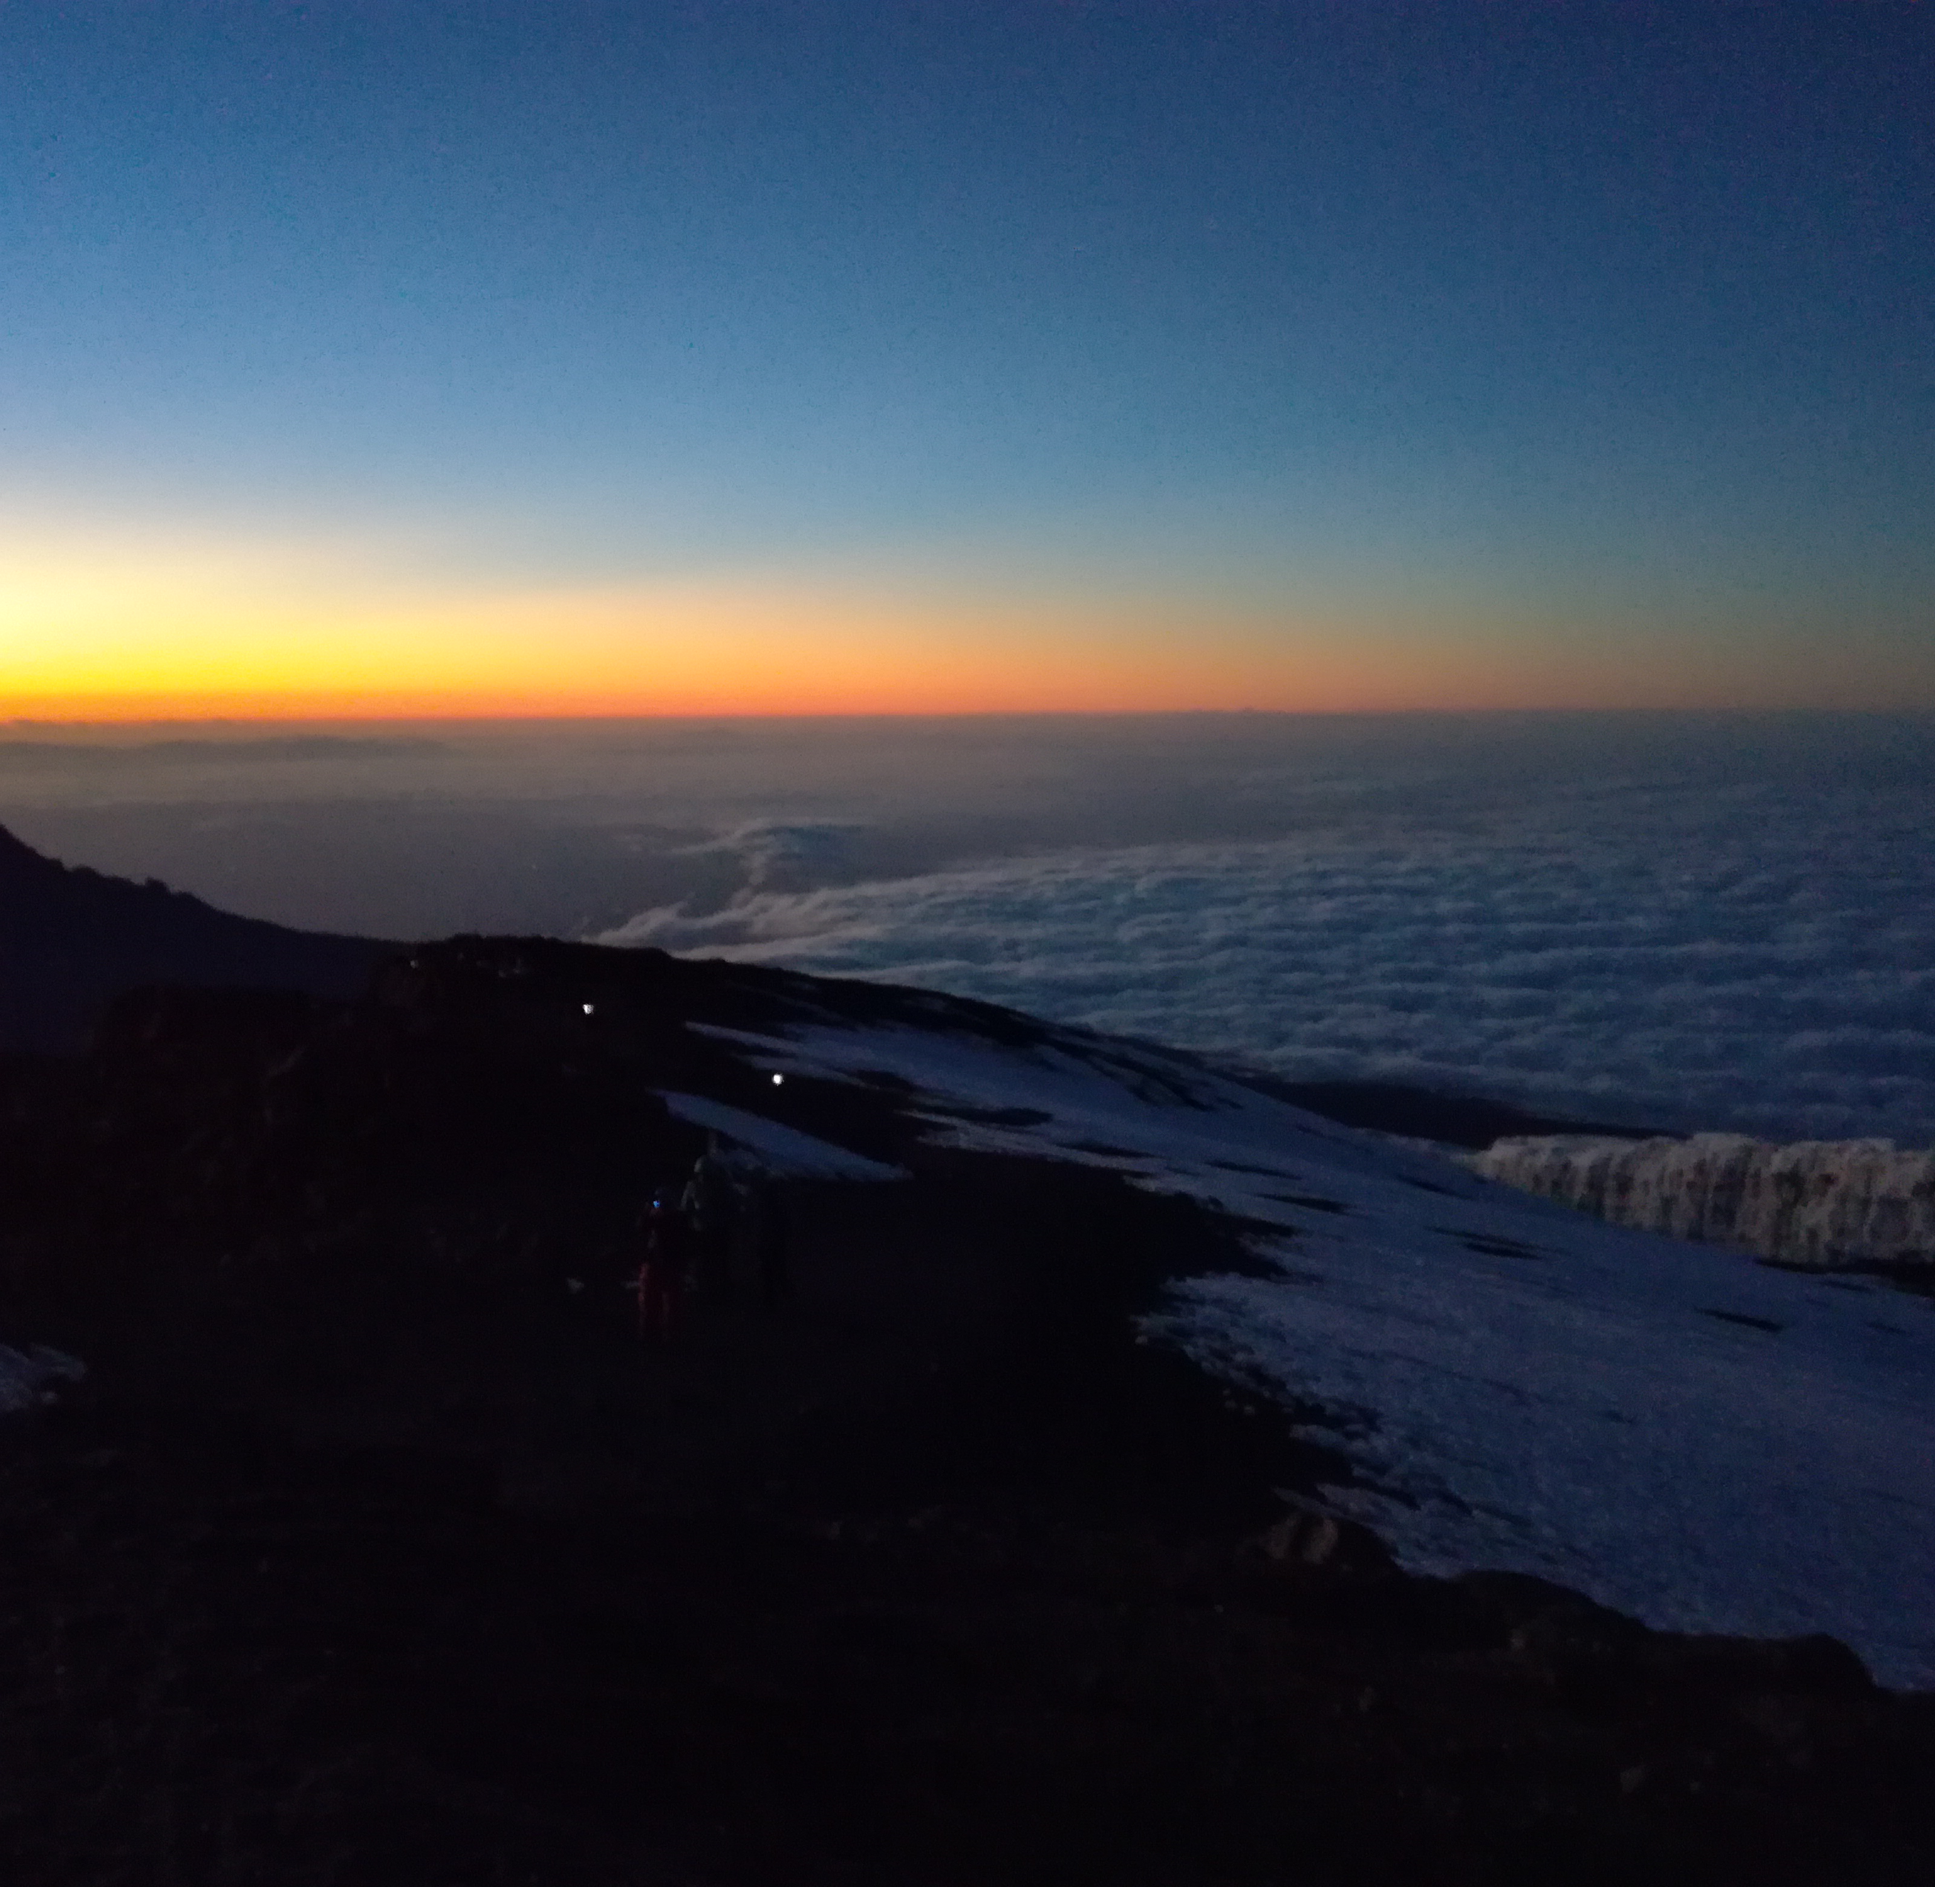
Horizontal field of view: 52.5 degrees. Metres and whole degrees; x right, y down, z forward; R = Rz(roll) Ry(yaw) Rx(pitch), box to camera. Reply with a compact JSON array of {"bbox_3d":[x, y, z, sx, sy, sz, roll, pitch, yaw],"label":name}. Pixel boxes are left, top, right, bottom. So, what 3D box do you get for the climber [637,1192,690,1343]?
[{"bbox_3d":[-3.395,3.581,21.704,0.600,1.760,0.450,0,9,3],"label":"climber"}]

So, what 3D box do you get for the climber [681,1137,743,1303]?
[{"bbox_3d":[-2.921,3.264,22.514,0.620,1.820,0.480,1,9,7],"label":"climber"}]

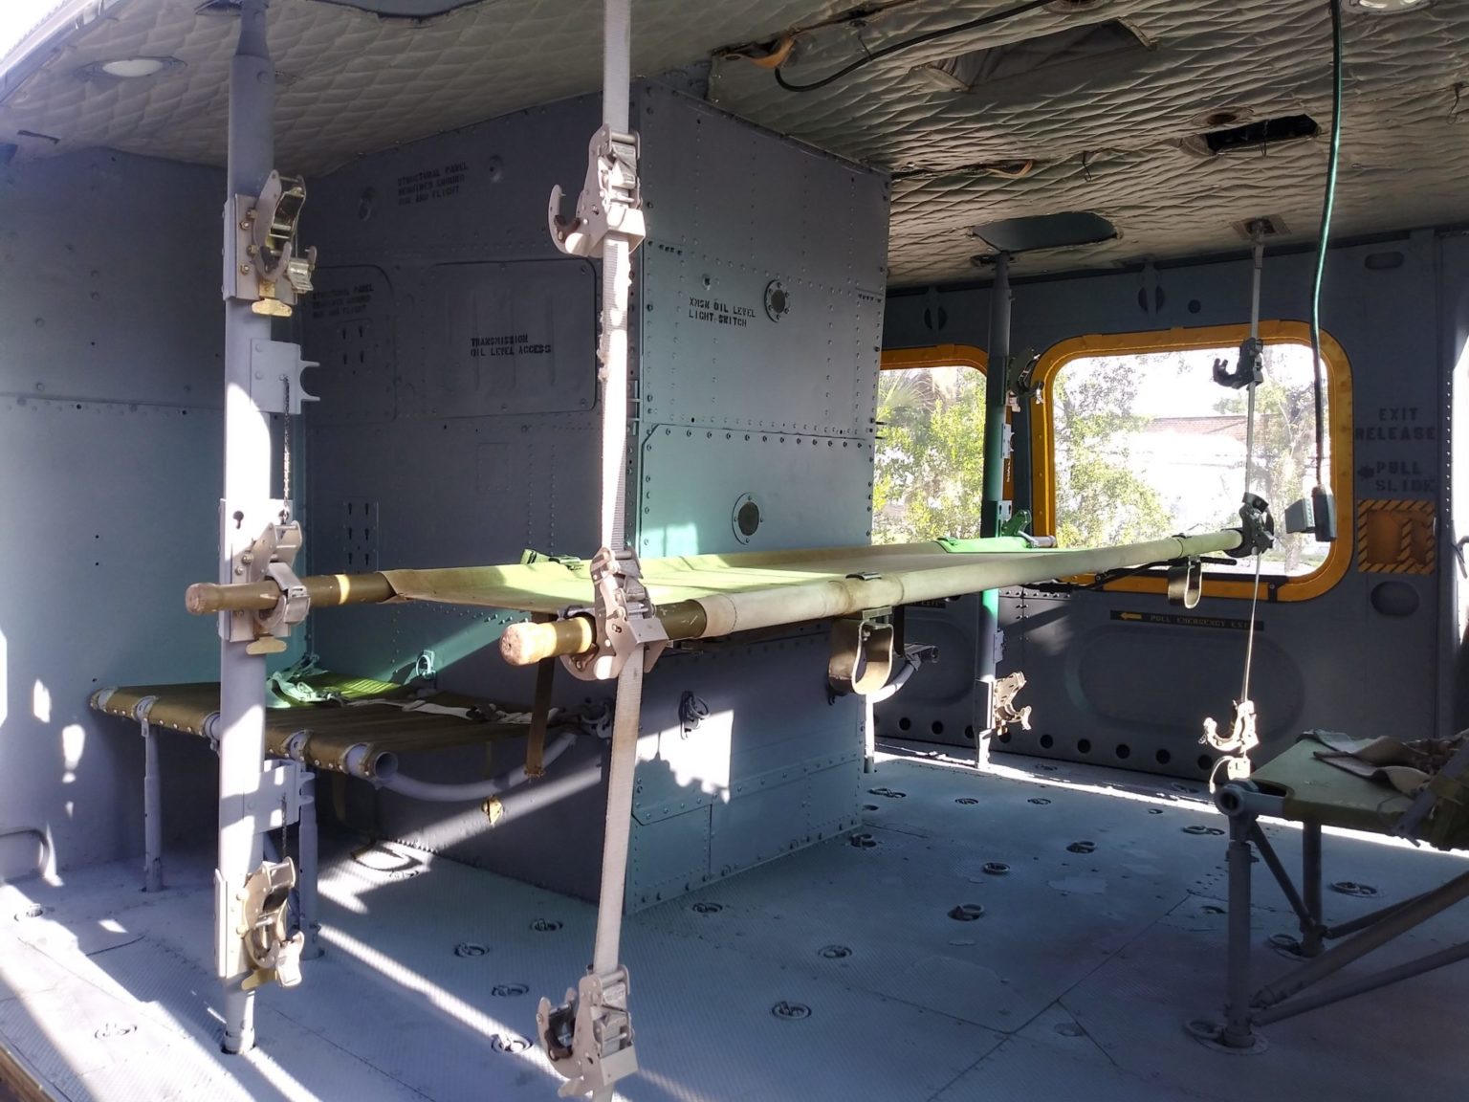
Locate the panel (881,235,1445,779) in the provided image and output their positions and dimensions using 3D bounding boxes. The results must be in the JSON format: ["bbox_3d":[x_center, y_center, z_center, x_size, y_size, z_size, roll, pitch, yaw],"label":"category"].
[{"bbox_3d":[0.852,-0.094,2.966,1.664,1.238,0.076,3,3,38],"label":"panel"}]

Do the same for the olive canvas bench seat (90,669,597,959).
[{"bbox_3d":[-0.730,0.441,2.066,0.990,0.347,0.427,1,3,40],"label":"olive canvas bench seat"}]

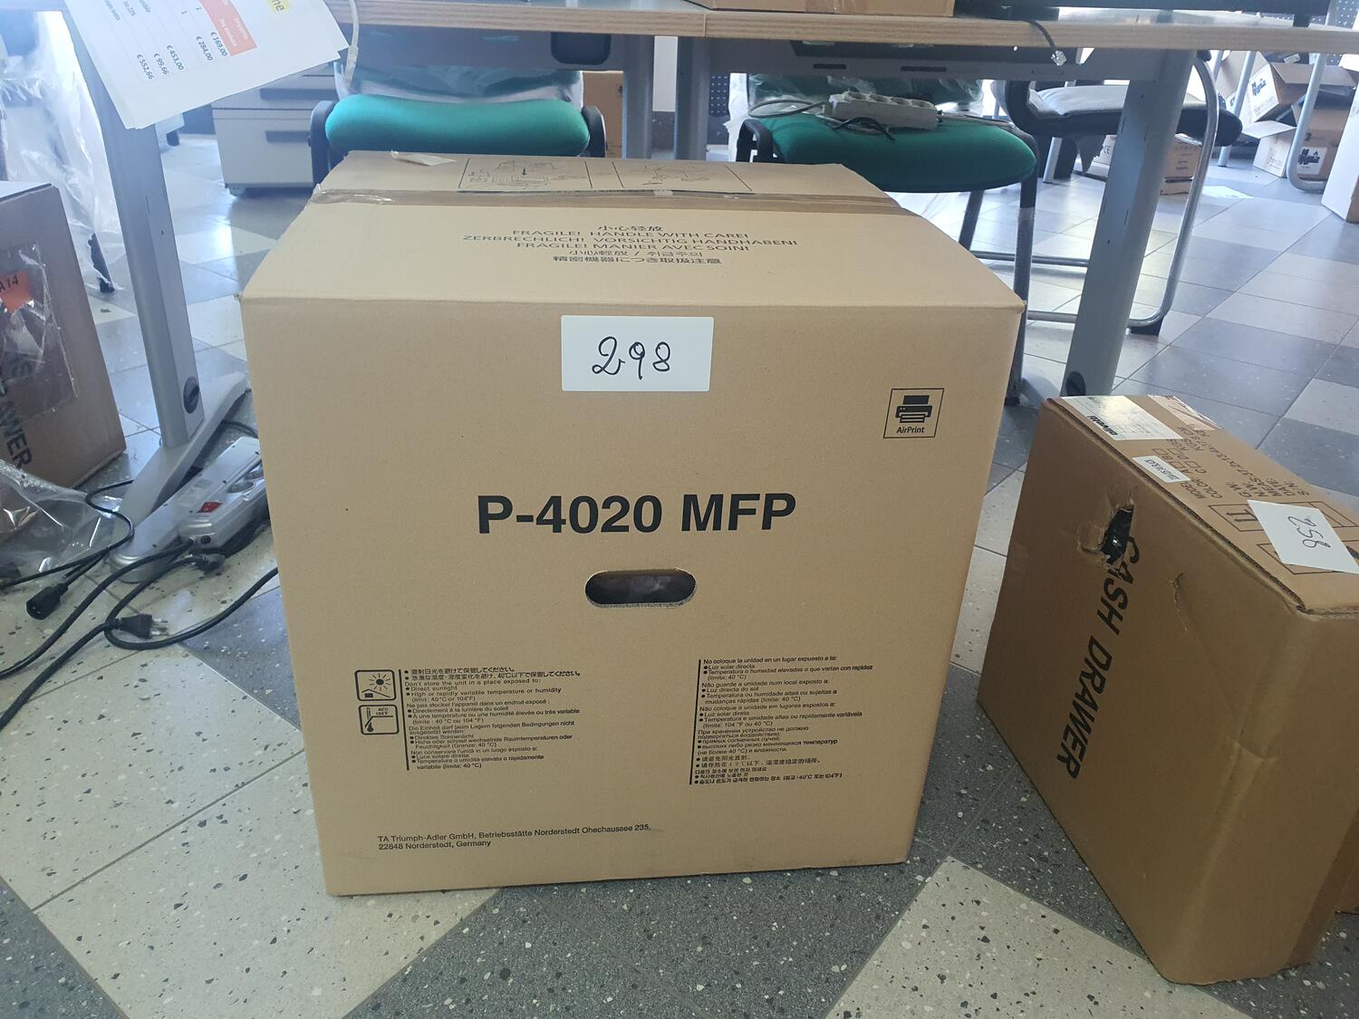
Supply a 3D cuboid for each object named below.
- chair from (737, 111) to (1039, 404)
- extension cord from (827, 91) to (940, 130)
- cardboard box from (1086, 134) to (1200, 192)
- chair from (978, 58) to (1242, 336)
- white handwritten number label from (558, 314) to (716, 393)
[{"bbox_3d":[0.410,-0.696,2.061,0.550,0.820,0.590,1,29,-3],"label":"chair"},{"bbox_3d":[0.415,-0.820,2.101,0.235,0.042,0.055,8,37,10],"label":"extension cord"},{"bbox_3d":[1.906,-1.459,4.183,0.190,0.235,0.430,-10,31,-21],"label":"cardboard box"},{"bbox_3d":[0.991,-0.943,2.516,0.620,0.860,0.580,6,29,7],"label":"chair"},{"bbox_3d":[-0.029,-0.108,0.716,0.105,0.055,0.002,-1,29,-6],"label":"white handwritten number label"}]

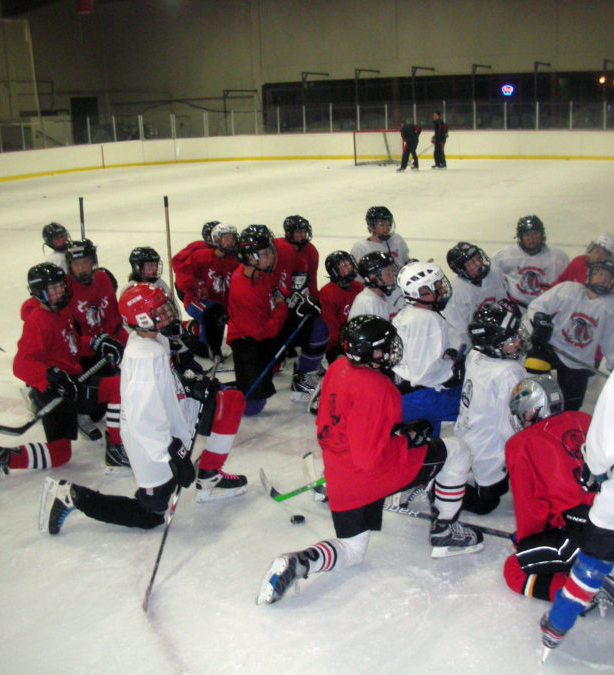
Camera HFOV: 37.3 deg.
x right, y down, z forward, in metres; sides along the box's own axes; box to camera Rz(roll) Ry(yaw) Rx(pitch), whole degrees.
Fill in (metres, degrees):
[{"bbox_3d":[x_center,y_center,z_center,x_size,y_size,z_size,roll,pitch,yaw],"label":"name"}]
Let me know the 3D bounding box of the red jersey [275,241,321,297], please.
[{"bbox_3d":[-0.063,-0.509,7.504,0.450,0.610,0.340,-5,15,-14],"label":"red jersey"}]

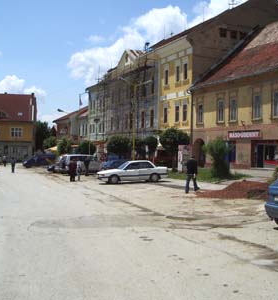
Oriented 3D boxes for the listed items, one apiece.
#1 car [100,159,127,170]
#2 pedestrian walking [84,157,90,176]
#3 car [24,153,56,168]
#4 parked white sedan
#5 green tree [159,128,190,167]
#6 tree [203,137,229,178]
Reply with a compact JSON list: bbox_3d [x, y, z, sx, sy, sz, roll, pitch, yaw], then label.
[{"bbox_3d":[-1.306,1.529,37.000,4.100,1.450,1.680,0,-1,-26],"label":"car"},{"bbox_3d":[-4.787,1.557,40.485,0.520,1.730,0.380,0,-1,6],"label":"pedestrian walking"},{"bbox_3d":[-14.611,1.901,65.000,4.700,1.850,1.820,0,-1,-22],"label":"car"},{"bbox_3d":[-0.420,1.380,28.100,4.450,1.410,1.690,-1,-1,-18],"label":"parked white sedan"},{"bbox_3d":[3.242,-0.008,38.968,2.650,3.750,2.650,0,-1,0],"label":"green tree"},{"bbox_3d":[5.130,0.480,28.800,1.800,2.750,1.800,1,-1,0],"label":"tree"}]

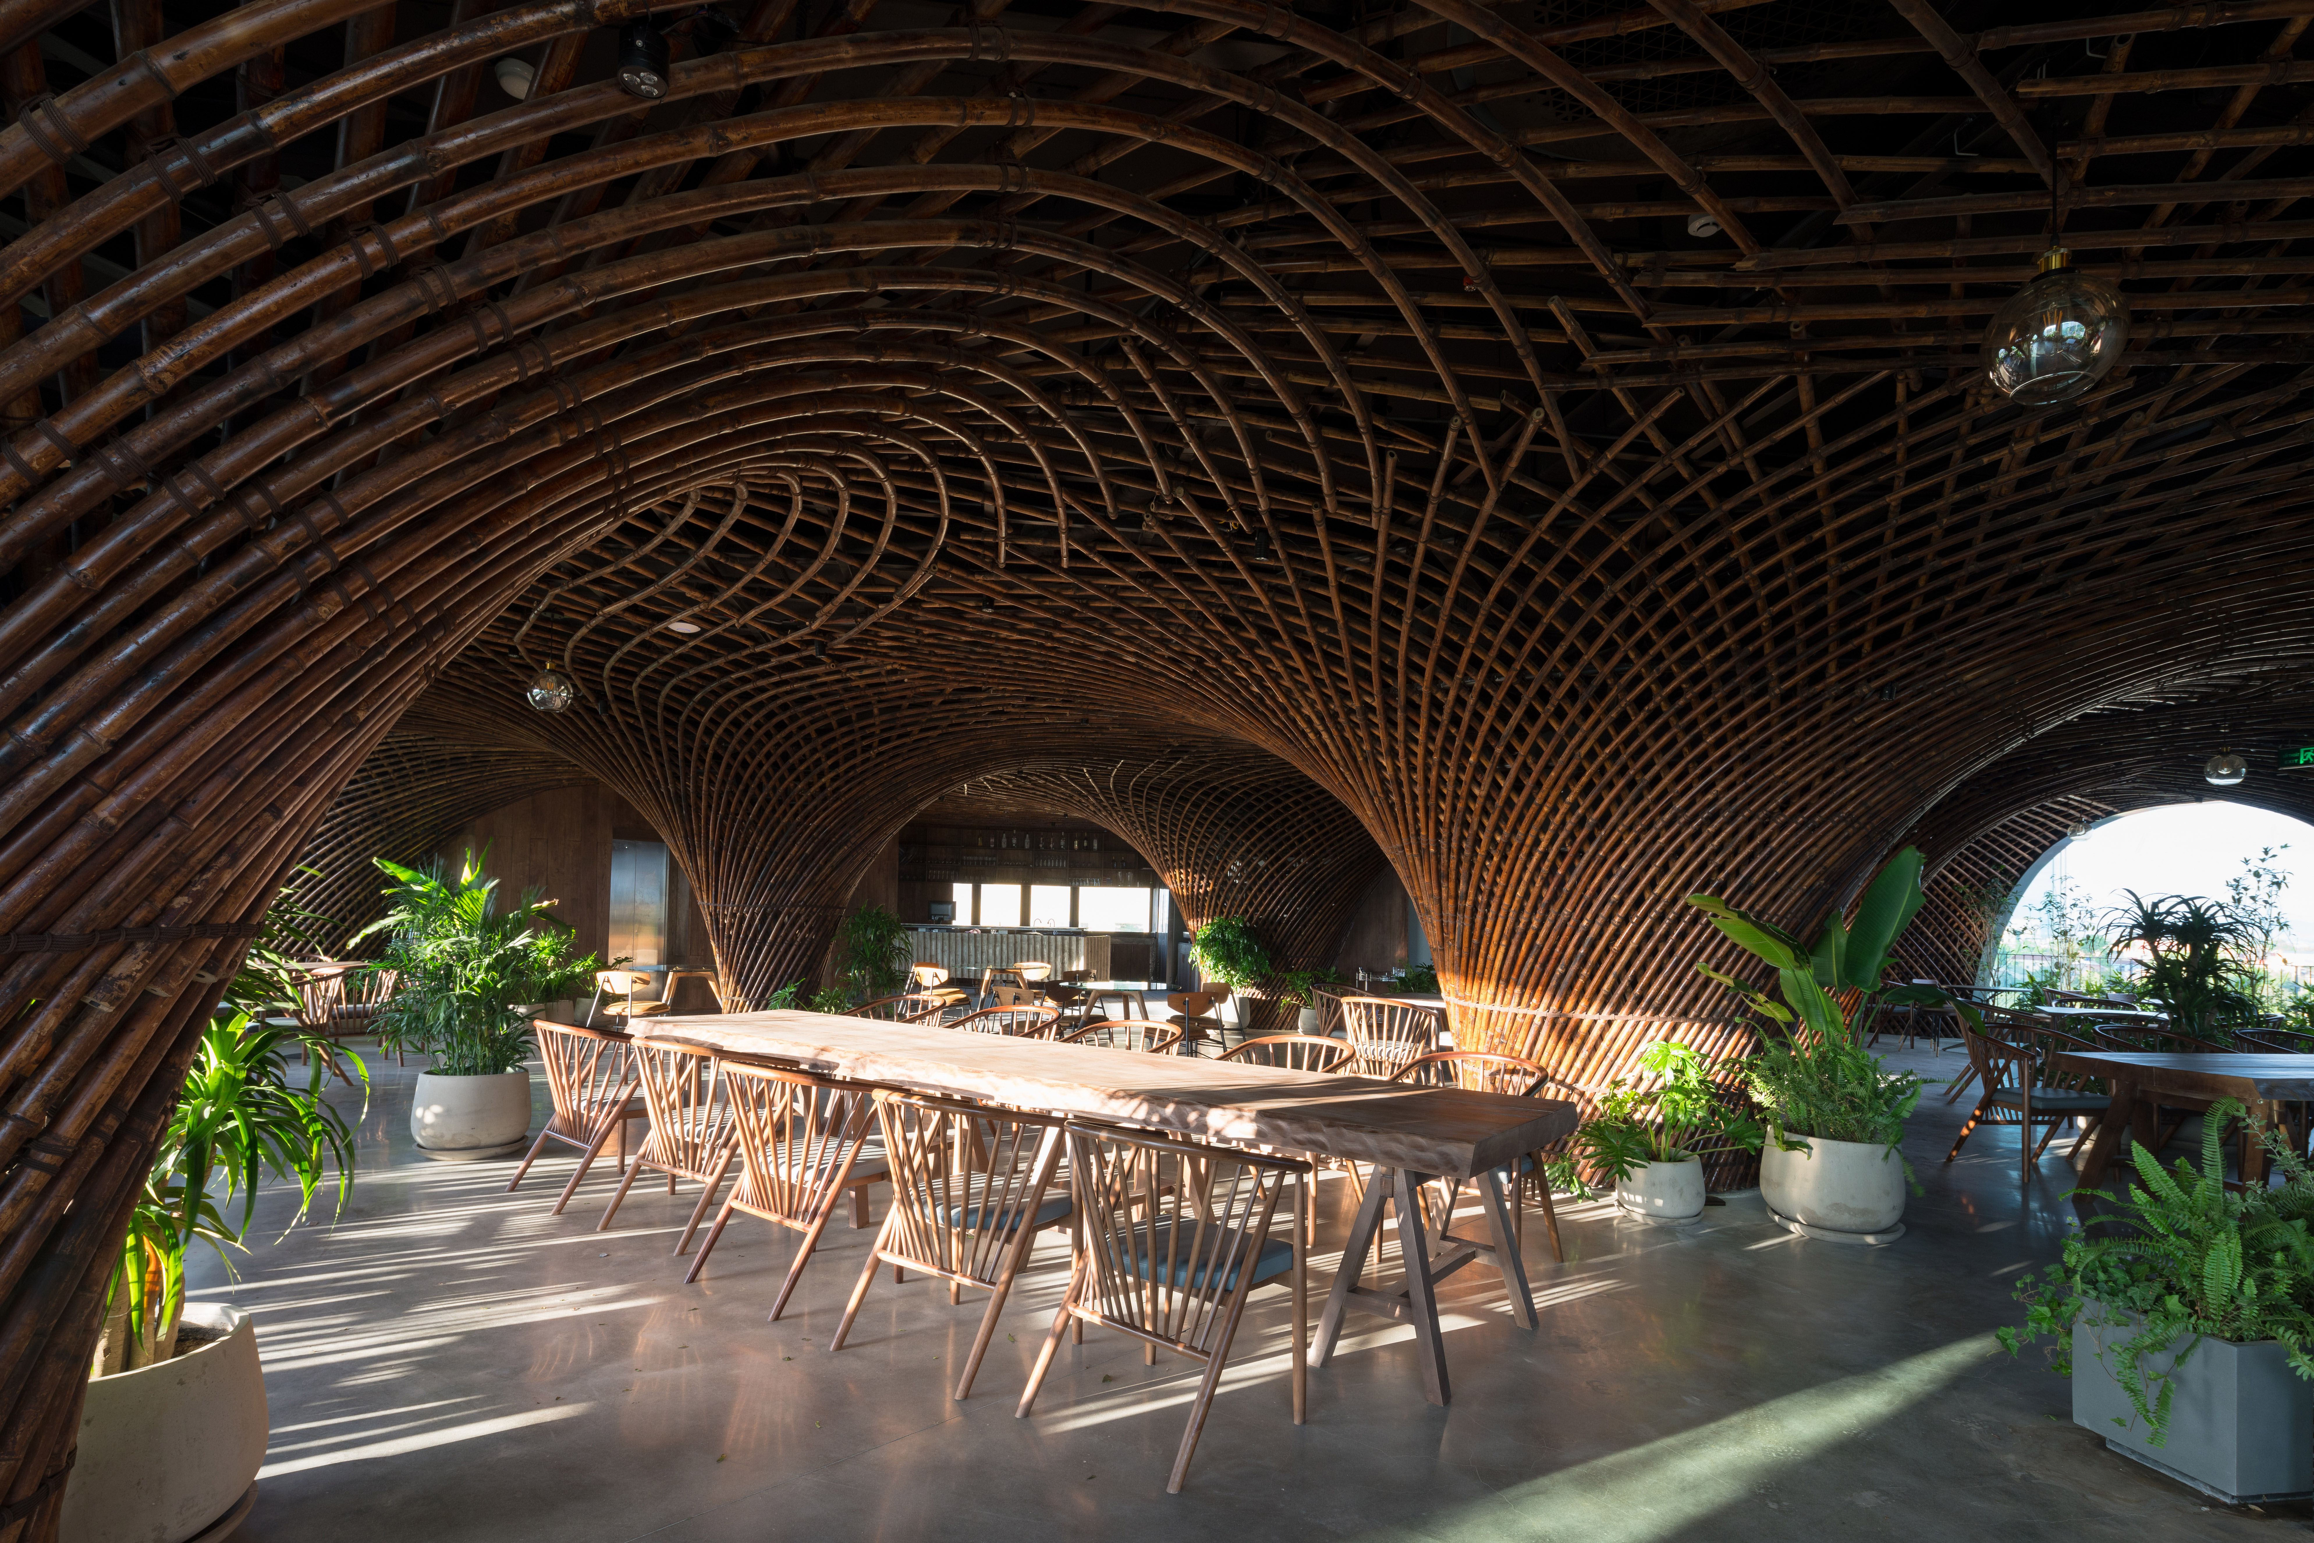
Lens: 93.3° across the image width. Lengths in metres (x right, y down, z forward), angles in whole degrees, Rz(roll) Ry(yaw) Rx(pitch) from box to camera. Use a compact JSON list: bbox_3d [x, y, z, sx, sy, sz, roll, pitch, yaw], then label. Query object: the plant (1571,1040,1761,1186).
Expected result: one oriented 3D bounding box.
[{"bbox_3d":[2.300,1.528,4.905,0.840,0.620,0.720,0,-6,0],"label":"plant"}]

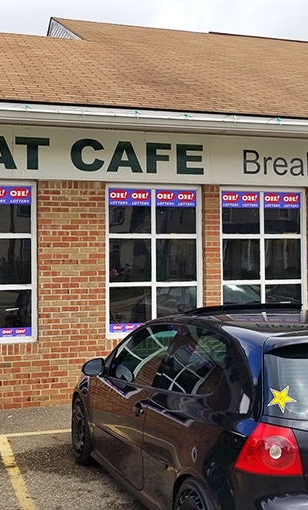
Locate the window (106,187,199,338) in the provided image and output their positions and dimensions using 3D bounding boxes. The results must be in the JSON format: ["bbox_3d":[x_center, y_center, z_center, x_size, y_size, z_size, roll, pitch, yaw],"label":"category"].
[{"bbox_3d":[-0.007,0.073,6.341,1.248,1.893,0.100,0,-2,-12],"label":"window"}]

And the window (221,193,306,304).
[{"bbox_3d":[1.403,0.068,6.647,1.248,1.893,0.100,0,-2,-12],"label":"window"}]

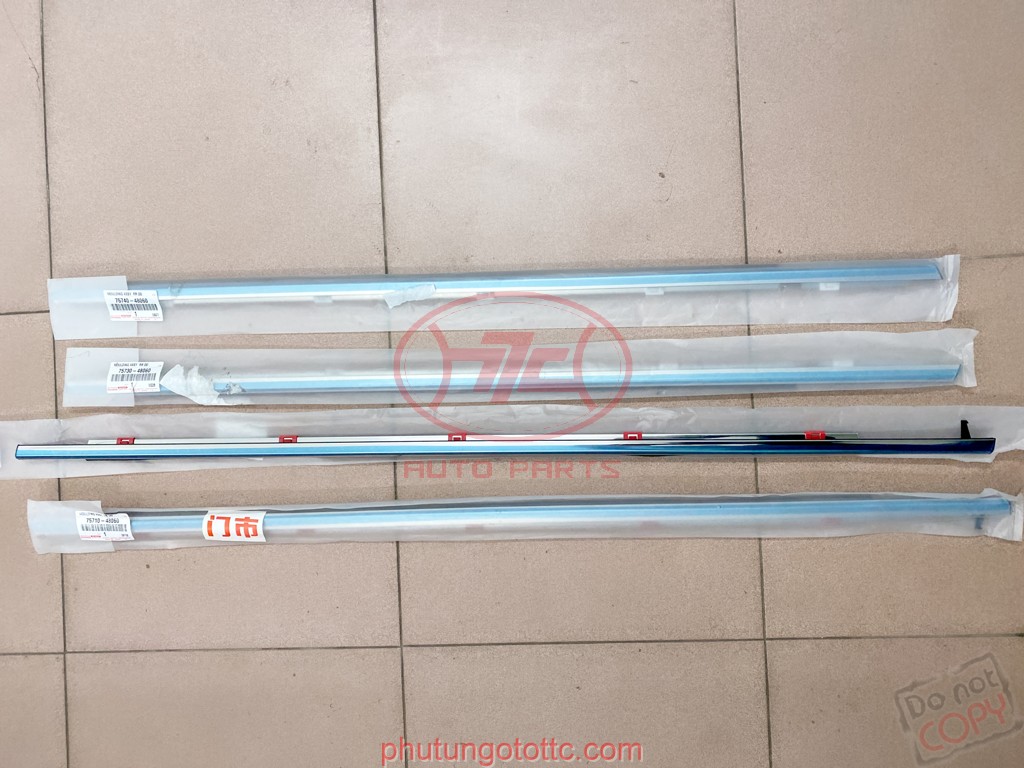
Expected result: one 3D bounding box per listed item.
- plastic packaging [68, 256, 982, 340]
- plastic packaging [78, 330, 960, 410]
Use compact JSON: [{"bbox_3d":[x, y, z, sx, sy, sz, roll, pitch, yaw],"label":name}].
[{"bbox_3d":[-0.033,-0.095,0.852,1.026,0.022,0.072,-1,89,5],"label":"plastic packaging"},{"bbox_3d":[-0.015,-0.014,0.850,1.025,0.022,0.072,-1,89,5],"label":"plastic packaging"}]

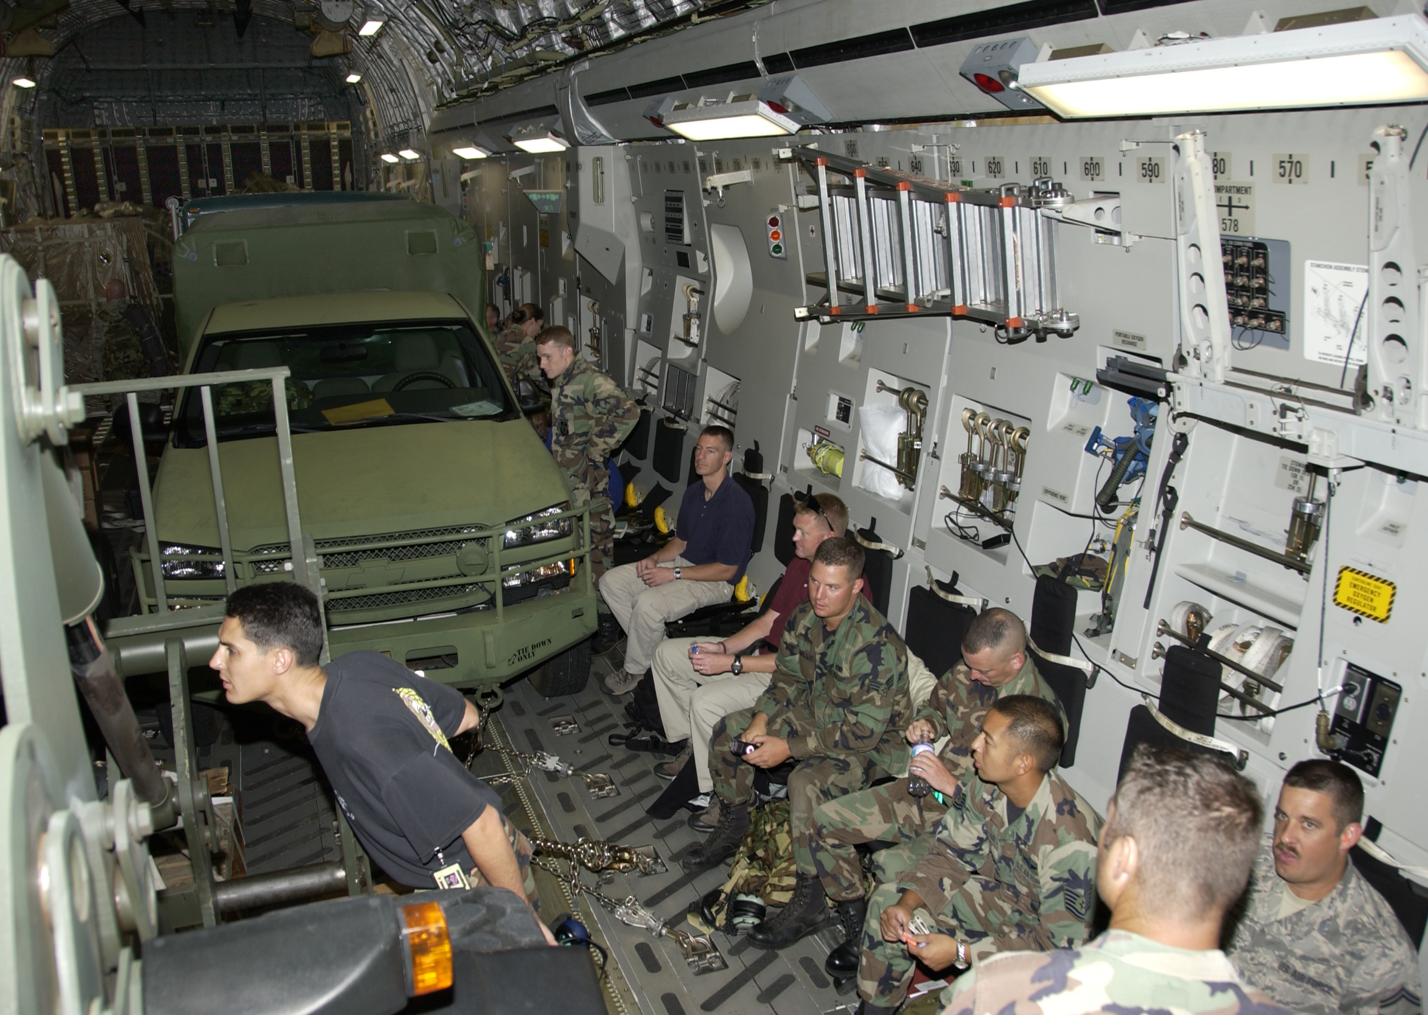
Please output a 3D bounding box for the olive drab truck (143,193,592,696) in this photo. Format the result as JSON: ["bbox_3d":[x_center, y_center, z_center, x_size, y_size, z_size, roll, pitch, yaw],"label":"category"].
[{"bbox_3d":[-2.344,-0.587,7.306,2.050,2.340,5.850,-6,18,-19],"label":"olive drab truck"}]

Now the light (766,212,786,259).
[{"bbox_3d":[0.310,-1.365,5.850,0.105,0.240,0.060,3,21,26],"label":"light"}]

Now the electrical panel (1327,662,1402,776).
[{"bbox_3d":[1.635,0.532,2.909,0.050,0.245,0.155,0,15,-23],"label":"electrical panel"}]

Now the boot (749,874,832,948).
[{"bbox_3d":[0.274,1.364,3.972,0.300,0.240,0.115,-6,18,-21],"label":"boot"}]

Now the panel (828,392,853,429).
[{"bbox_3d":[0.609,-0.456,5.433,0.060,0.150,0.240,1,15,-23],"label":"panel"}]

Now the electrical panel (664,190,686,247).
[{"bbox_3d":[-0.214,-1.770,7.078,0.060,0.310,0.320,-7,18,-21],"label":"electrical panel"}]

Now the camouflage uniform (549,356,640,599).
[{"bbox_3d":[-0.617,-0.124,6.287,0.450,1.360,0.540,-8,18,-26],"label":"camouflage uniform"}]

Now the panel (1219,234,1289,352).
[{"bbox_3d":[1.467,-0.587,3.173,0.050,0.300,0.270,-17,21,-18],"label":"panel"}]

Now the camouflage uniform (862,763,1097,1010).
[{"bbox_3d":[0.866,1.145,3.543,0.750,0.850,0.600,-6,17,-18],"label":"camouflage uniform"}]

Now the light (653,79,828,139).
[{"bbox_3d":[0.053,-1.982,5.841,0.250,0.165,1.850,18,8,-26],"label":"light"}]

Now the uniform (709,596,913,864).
[{"bbox_3d":[0.378,0.758,4.122,0.720,0.950,0.630,-10,19,-33],"label":"uniform"}]

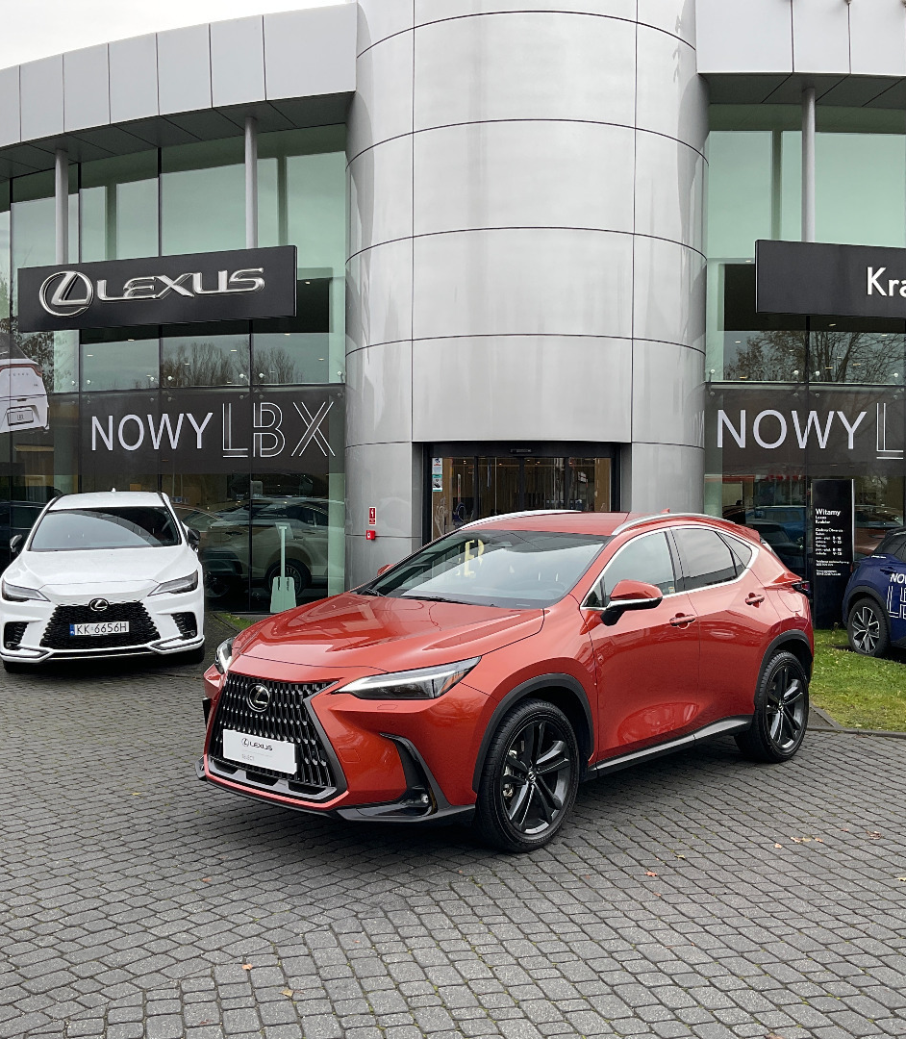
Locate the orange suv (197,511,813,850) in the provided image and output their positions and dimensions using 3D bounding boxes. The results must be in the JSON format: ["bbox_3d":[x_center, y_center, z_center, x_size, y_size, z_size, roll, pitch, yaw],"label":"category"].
[{"bbox_3d":[0.600,0.767,7.153,1.900,1.655,4.660,1,1,41],"label":"orange suv"}]

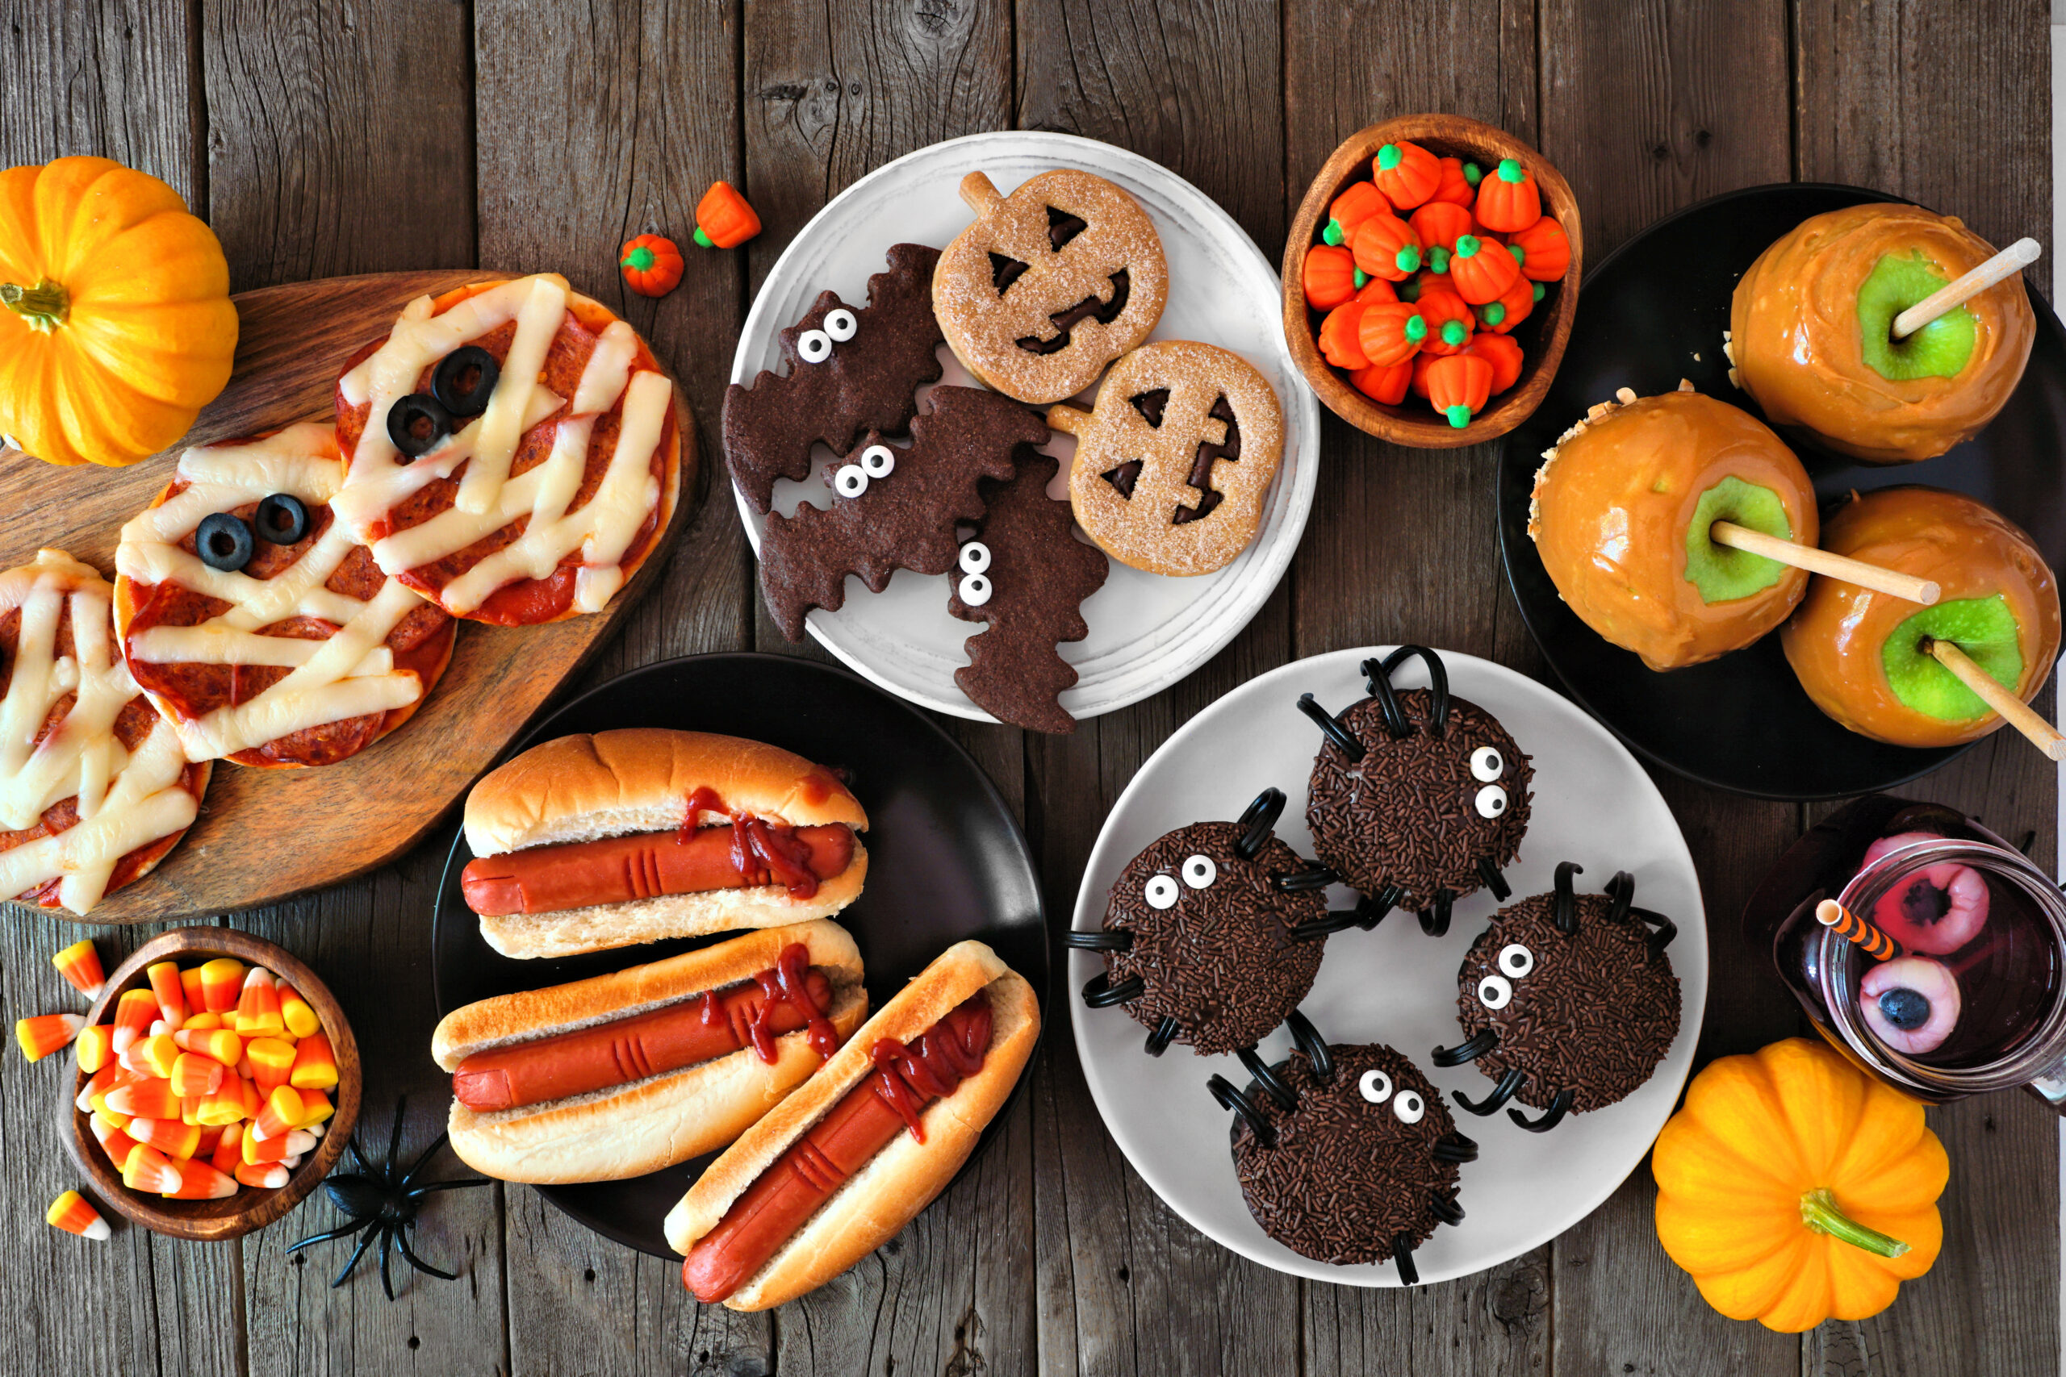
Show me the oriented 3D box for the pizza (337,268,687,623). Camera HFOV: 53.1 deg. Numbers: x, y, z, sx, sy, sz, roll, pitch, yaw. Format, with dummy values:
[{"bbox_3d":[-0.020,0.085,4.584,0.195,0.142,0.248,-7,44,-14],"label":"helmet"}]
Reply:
[{"bbox_3d":[-0.170,-0.078,0.671,0.112,0.019,0.112,0,90,-2],"label":"pizza"}]

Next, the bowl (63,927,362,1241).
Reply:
[{"bbox_3d":[-0.262,0.125,0.681,0.096,0.046,0.100,0,92,0],"label":"bowl"}]

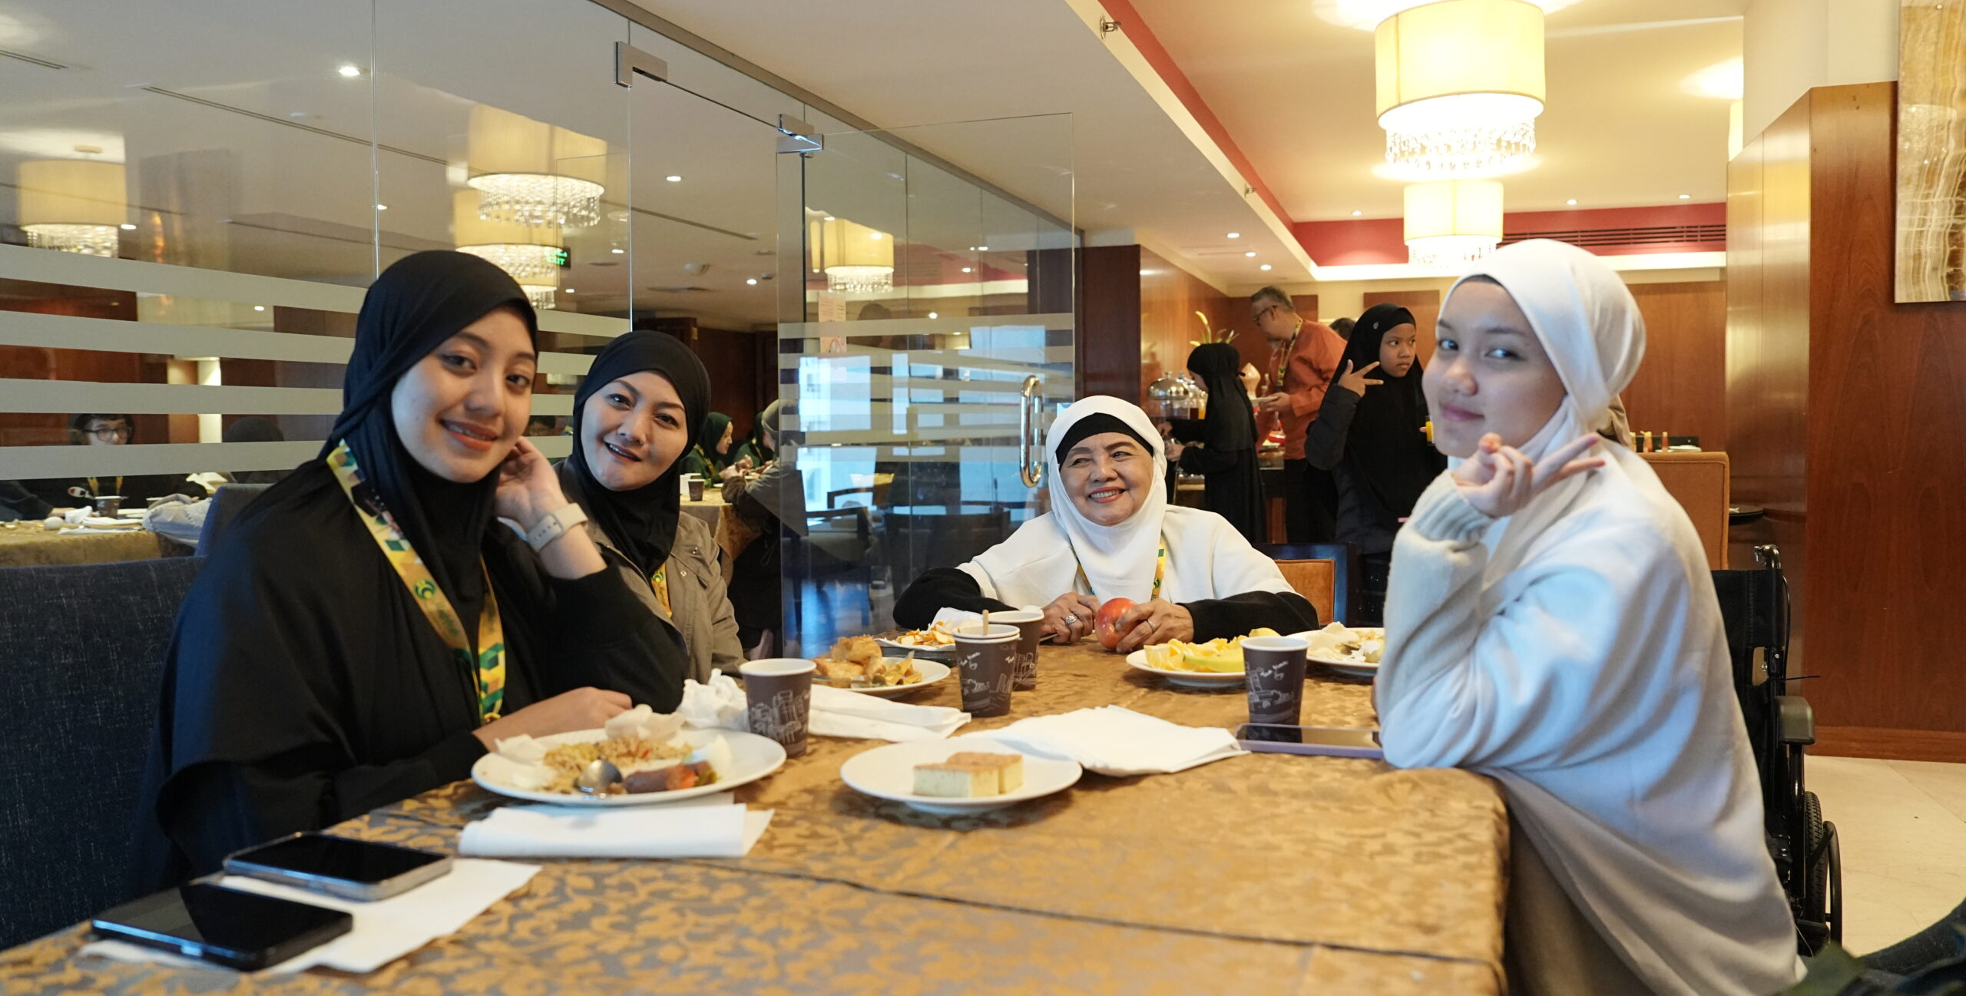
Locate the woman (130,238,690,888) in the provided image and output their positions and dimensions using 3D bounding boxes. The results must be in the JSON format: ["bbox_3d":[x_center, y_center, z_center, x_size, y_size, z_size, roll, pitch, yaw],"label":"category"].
[{"bbox_3d":[-0.526,0.387,1.280,0.660,1.250,0.600,2,4,37],"label":"woman"}]

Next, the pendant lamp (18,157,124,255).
[{"bbox_3d":[-5.106,-1.657,7.504,0.640,0.520,0.640,-1,3,0],"label":"pendant lamp"}]

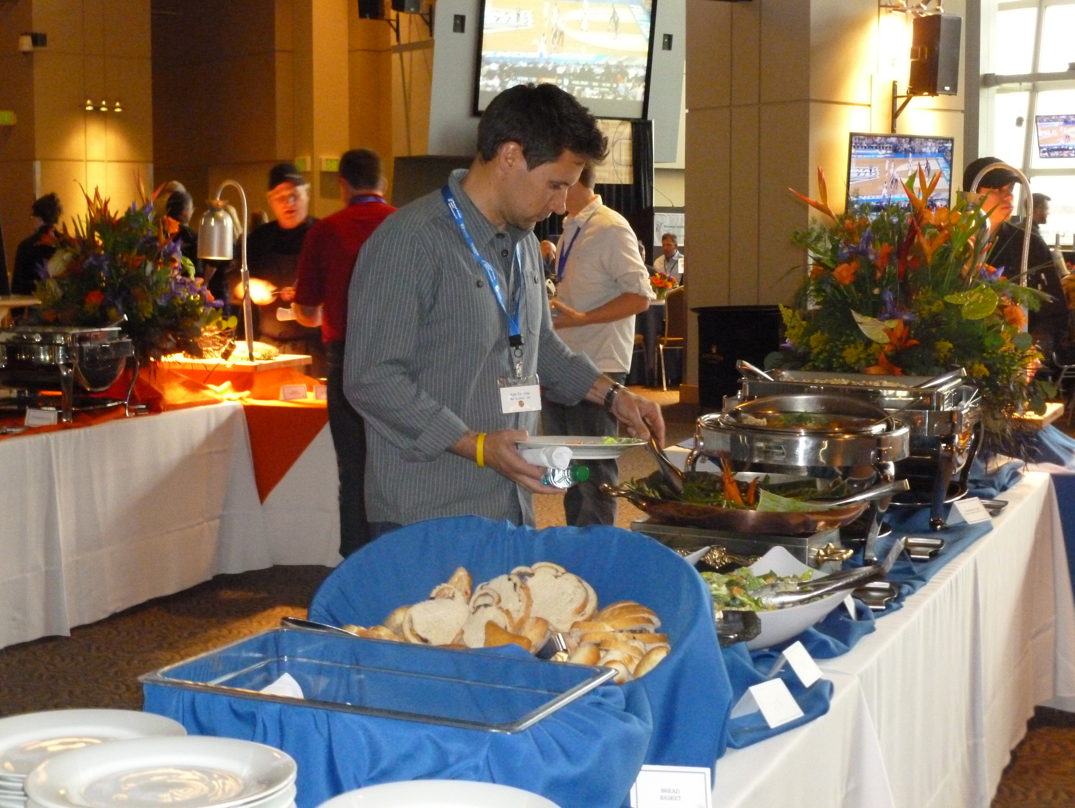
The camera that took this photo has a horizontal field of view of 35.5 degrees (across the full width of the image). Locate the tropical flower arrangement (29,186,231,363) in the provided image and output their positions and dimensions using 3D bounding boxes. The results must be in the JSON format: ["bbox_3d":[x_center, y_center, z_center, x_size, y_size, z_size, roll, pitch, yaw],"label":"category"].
[{"bbox_3d":[-1.718,-0.544,7.081,0.820,0.760,0.750,-2,6,-23],"label":"tropical flower arrangement"}]

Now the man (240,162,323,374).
[{"bbox_3d":[-1.118,-0.199,7.566,0.540,1.749,0.420,-1,6,-12],"label":"man"}]

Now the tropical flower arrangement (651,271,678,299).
[{"bbox_3d":[1.222,-1.146,16.165,0.280,0.290,0.280,0,6,0],"label":"tropical flower arrangement"}]

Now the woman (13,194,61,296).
[{"bbox_3d":[-2.852,-0.381,9.809,0.460,1.677,0.340,-4,7,-35],"label":"woman"}]

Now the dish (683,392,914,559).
[{"bbox_3d":[0.565,0.152,3.652,0.475,0.330,0.465,0,6,0],"label":"dish"}]

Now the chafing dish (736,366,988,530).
[{"bbox_3d":[0.790,0.084,4.196,0.580,0.355,0.450,3,6,28],"label":"chafing dish"}]

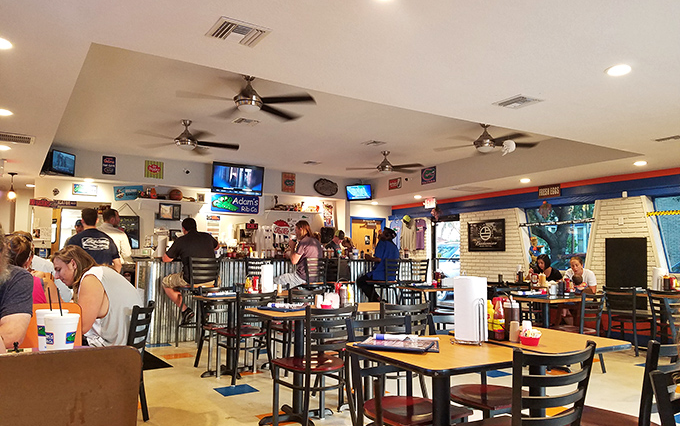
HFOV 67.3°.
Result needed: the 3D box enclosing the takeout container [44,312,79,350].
[{"bbox_3d":[-1.006,0.455,1.843,0.115,0.175,0.115,0,-5,0],"label":"takeout container"}]

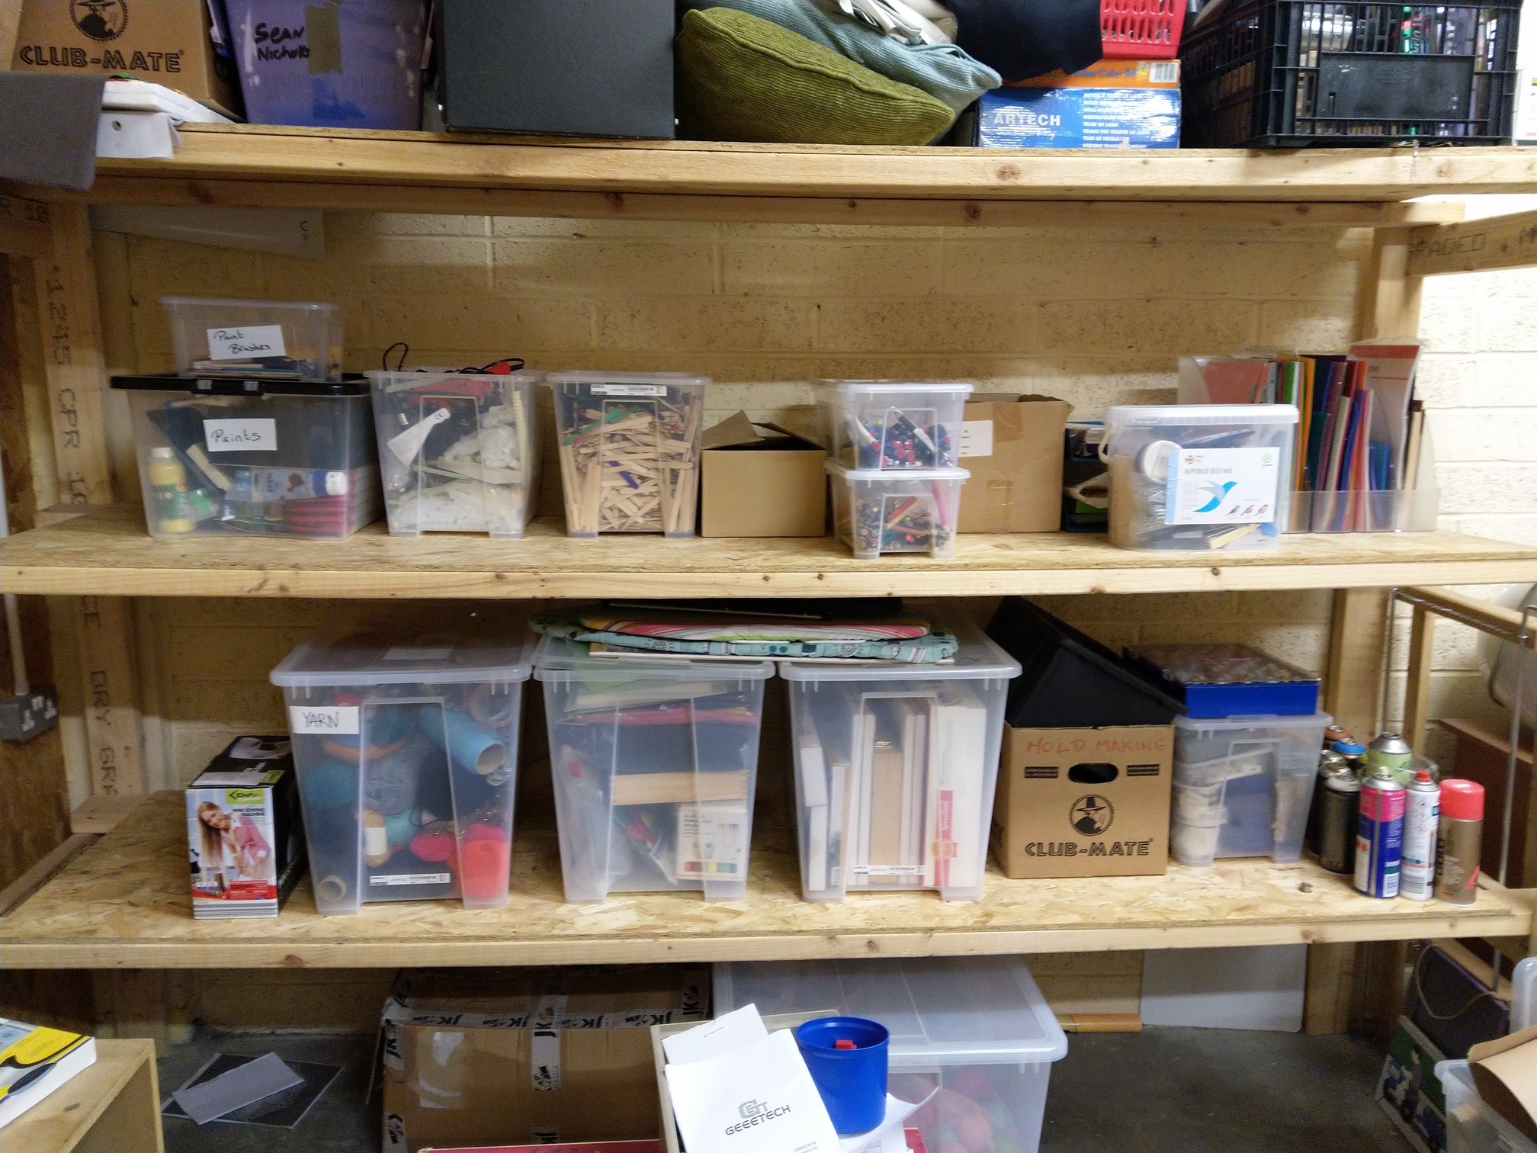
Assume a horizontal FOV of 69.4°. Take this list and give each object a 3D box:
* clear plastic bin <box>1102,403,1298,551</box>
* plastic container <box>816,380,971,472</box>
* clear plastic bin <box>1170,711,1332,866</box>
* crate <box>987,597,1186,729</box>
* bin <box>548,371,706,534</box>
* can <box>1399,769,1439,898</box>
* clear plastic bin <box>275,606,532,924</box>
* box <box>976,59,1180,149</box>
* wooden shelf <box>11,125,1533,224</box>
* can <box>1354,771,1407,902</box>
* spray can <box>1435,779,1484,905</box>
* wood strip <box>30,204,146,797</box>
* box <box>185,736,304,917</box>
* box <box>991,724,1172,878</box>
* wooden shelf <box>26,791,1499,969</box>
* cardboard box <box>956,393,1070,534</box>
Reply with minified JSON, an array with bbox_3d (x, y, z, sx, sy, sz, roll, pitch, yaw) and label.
[{"bbox_3d":[0.718,-0.175,1.888,0.295,0.240,0.205,1,10,0],"label":"clear plastic bin"},{"bbox_3d":[0.193,-0.237,1.768,0.190,0.140,0.280,-1,8,-7],"label":"plastic container"},{"bbox_3d":[0.838,0.344,2.120,0.282,0.286,0.390,0,10,-3],"label":"clear plastic bin"},{"bbox_3d":[0.568,0.223,2.116,0.260,0.180,0.370,31,6,-6],"label":"crate"},{"bbox_3d":[-0.256,-0.225,2.067,0.280,0.280,0.390,0,8,-5],"label":"bin"},{"bbox_3d":[1.108,0.438,1.887,0.052,0.216,0.052,1,10,0],"label":"can"},{"bbox_3d":[-0.603,0.308,2.017,0.390,0.420,0.560,-1,8,-7],"label":"clear plastic bin"},{"bbox_3d":[0.462,-0.701,1.718,0.295,0.125,0.220,0,8,-3],"label":"box"},{"bbox_3d":[0.019,-0.645,1.833,2.460,0.070,0.620,0,12,-3],"label":"wooden shelf"},{"bbox_3d":[1.052,0.434,1.907,0.067,0.216,0.067,1,10,0],"label":"can"},{"bbox_3d":[1.143,0.437,1.845,0.064,0.204,0.064,0,10,0],"label":"spray can"},{"bbox_3d":[-1.336,-0.130,2.202,0.100,1.170,0.046,0,10,-3],"label":"wood strip"},{"bbox_3d":[-0.864,0.415,1.882,0.131,0.218,0.263,-1,10,-8],"label":"box"},{"bbox_3d":[0.559,0.371,2.110,0.283,0.275,0.340,0,8,-2],"label":"box"},{"bbox_3d":[-0.018,0.541,2.078,2.490,0.065,0.630,0,8,-2],"label":"wooden shelf"},{"bbox_3d":[0.422,-0.218,2.095,0.207,0.239,0.220,0,10,-3],"label":"cardboard box"}]

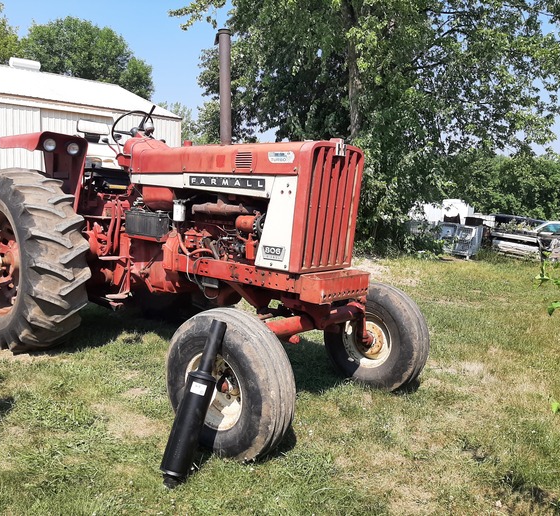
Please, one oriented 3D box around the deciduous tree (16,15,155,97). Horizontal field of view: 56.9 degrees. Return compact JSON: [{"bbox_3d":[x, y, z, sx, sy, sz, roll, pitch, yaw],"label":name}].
[{"bbox_3d":[-15.692,-12.070,41.986,11.300,14.200,11.000,0,7,-21],"label":"deciduous tree"}]

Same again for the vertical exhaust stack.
[{"bbox_3d":[-0.460,-1.422,4.337,0.115,0.960,0.110,3,5,42],"label":"vertical exhaust stack"}]

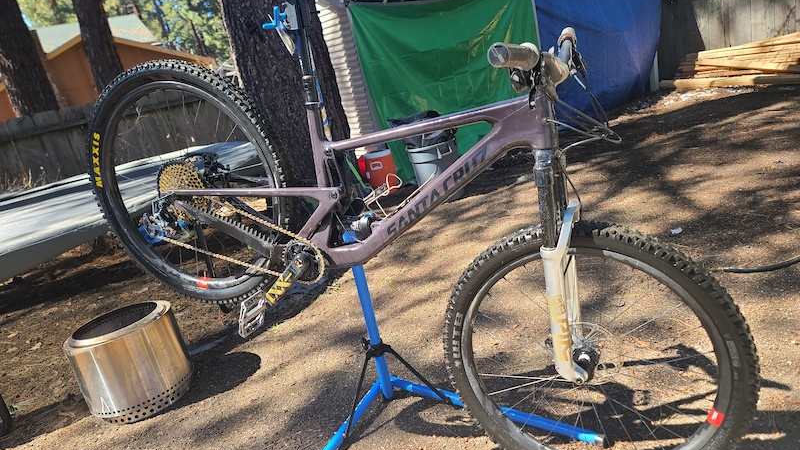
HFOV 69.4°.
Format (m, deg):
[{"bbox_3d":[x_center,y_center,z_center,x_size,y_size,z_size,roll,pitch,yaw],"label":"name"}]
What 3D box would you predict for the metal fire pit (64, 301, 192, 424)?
[{"bbox_3d":[-1.321,0.674,2.863,0.497,0.420,0.497,-14,16,0],"label":"metal fire pit"}]

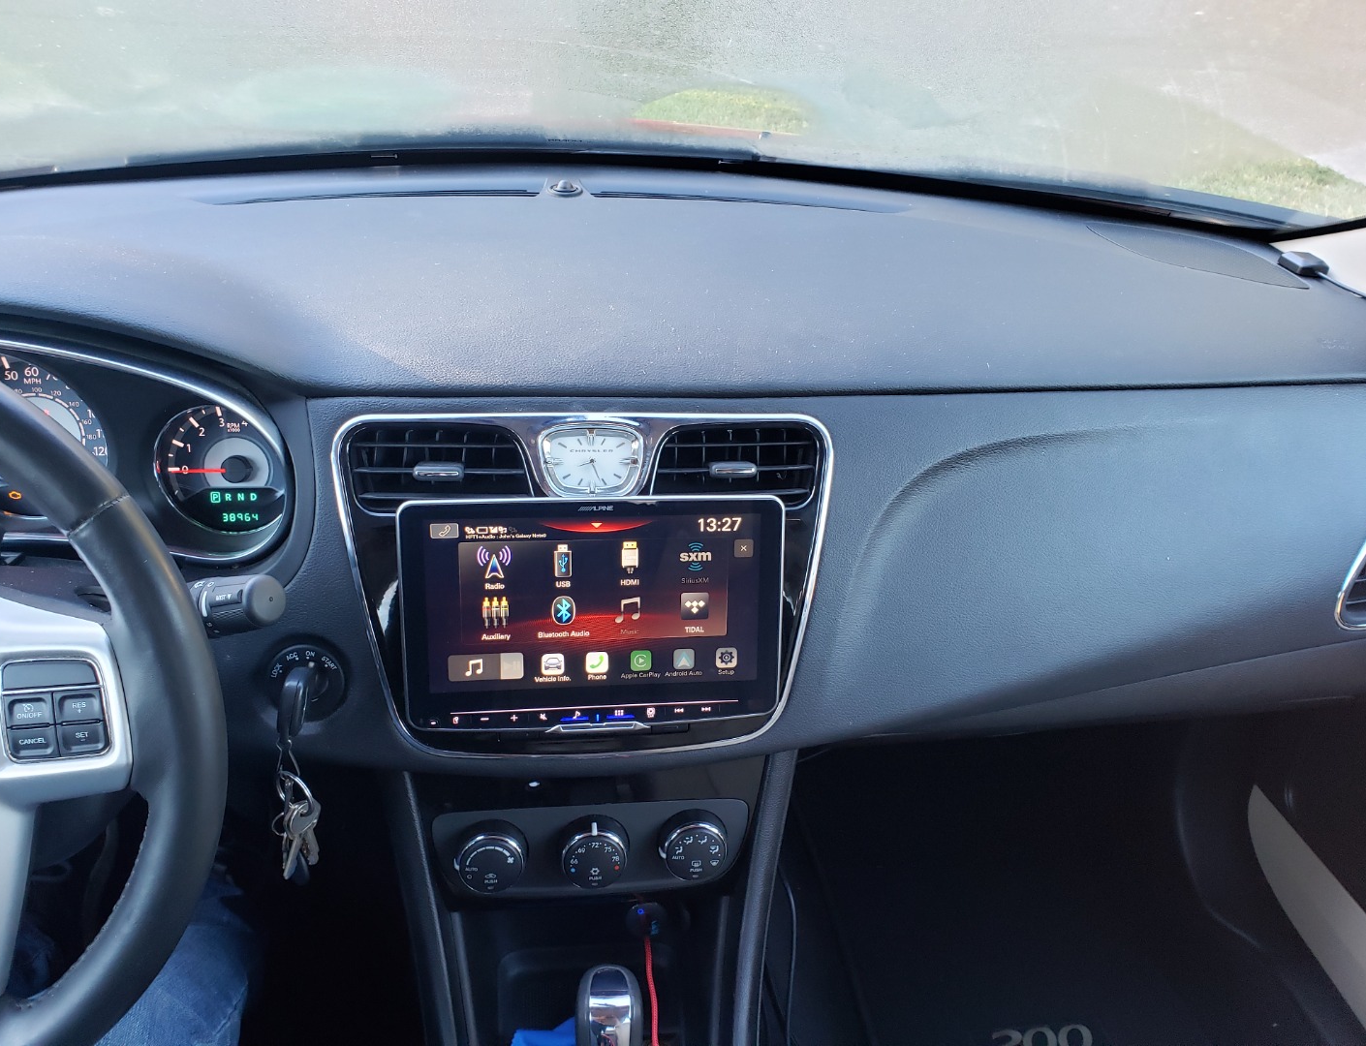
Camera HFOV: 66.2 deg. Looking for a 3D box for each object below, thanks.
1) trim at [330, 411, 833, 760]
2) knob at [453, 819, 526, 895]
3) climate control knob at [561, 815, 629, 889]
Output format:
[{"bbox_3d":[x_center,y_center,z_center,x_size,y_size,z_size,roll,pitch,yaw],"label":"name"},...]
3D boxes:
[{"bbox_3d":[-0.058,0.046,0.671,0.305,0.241,0.035,-2,19,-6],"label":"trim"},{"bbox_3d":[-0.136,0.236,0.738,0.048,0.047,0.022,-2,12,-6],"label":"knob"},{"bbox_3d":[-0.062,0.234,0.742,0.046,0.046,0.022,-2,12,-6],"label":"climate control knob"}]

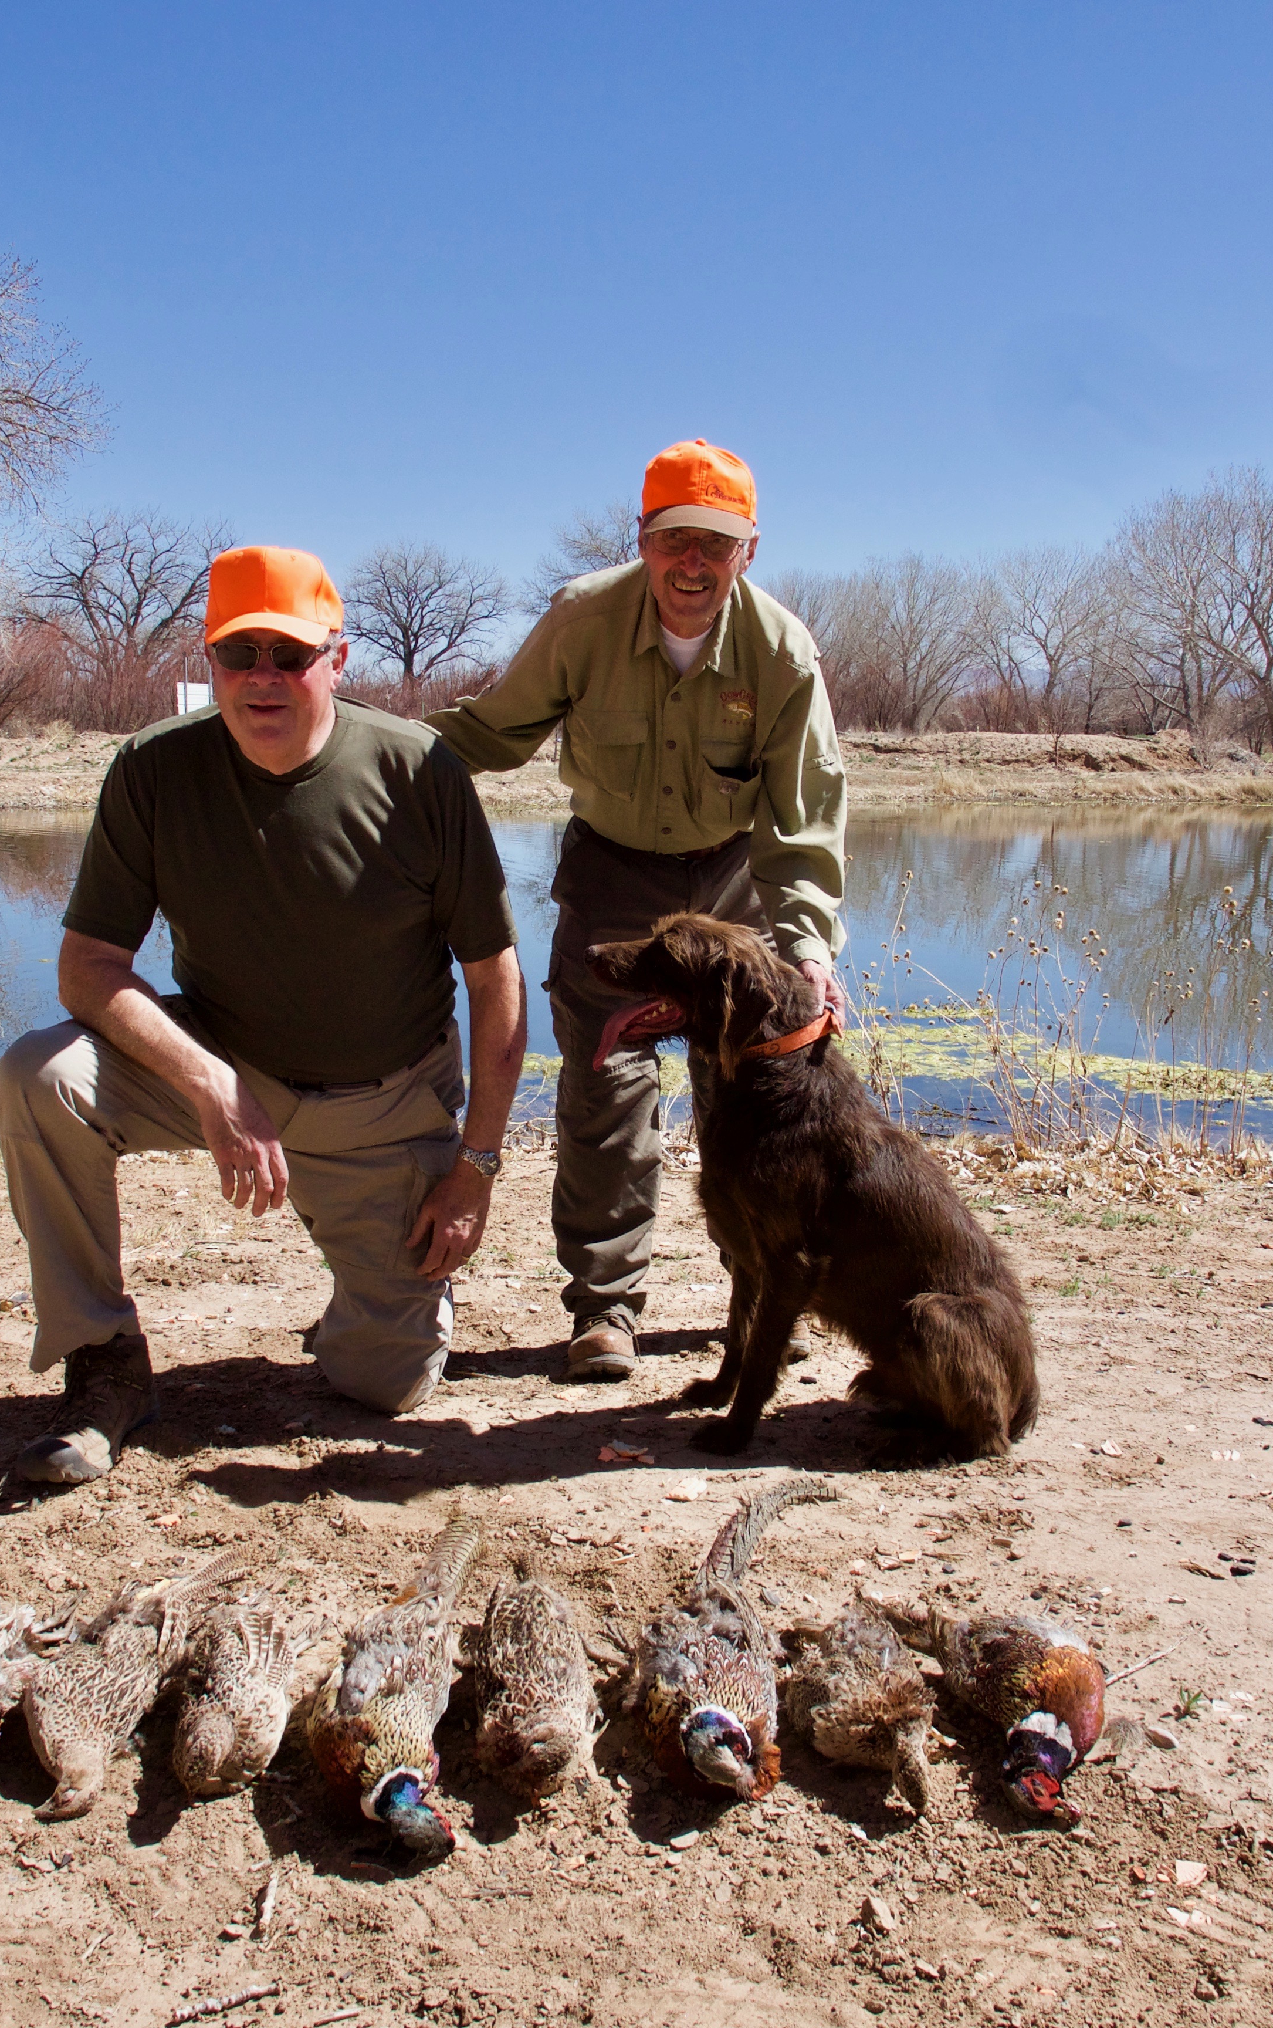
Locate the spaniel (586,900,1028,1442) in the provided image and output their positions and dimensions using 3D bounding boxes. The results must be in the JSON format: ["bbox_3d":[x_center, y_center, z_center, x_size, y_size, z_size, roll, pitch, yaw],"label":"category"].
[{"bbox_3d":[0.248,0.249,2.764,0.640,0.786,0.290,0,9,-3],"label":"spaniel"}]

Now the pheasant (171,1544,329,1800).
[{"bbox_3d":[-0.378,0.661,1.963,0.155,0.120,0.380,1,9,4],"label":"pheasant"}]

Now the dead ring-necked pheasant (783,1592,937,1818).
[{"bbox_3d":[0.224,0.666,1.933,0.155,0.120,0.350,-1,9,-8],"label":"dead ring-necked pheasant"}]

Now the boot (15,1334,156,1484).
[{"bbox_3d":[-0.757,0.518,2.684,0.125,0.180,0.310,1,9,8],"label":"boot"}]

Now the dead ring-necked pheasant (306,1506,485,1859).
[{"bbox_3d":[-0.225,0.680,2.072,0.170,0.120,0.710,0,9,-2],"label":"dead ring-necked pheasant"}]

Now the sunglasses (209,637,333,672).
[{"bbox_3d":[-0.455,-0.446,2.339,0.147,0.043,0.130,0,9,0],"label":"sunglasses"}]

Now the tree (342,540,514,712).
[{"bbox_3d":[-8.734,-15.716,78.508,7.120,7.730,6.800,0,9,0],"label":"tree"}]

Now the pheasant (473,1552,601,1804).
[{"bbox_3d":[-0.103,0.660,1.968,0.140,0.120,0.390,0,9,0],"label":"pheasant"}]

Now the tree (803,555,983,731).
[{"bbox_3d":[7.739,-11.051,56.973,5.620,5.670,5.200,0,9,0],"label":"tree"}]

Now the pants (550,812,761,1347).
[{"bbox_3d":[0.052,0.104,3.055,0.420,0.842,0.340,0,9,0],"label":"pants"}]

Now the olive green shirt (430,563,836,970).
[{"bbox_3d":[-0.019,-0.372,2.776,0.680,0.570,0.480,0,9,-3],"label":"olive green shirt"}]

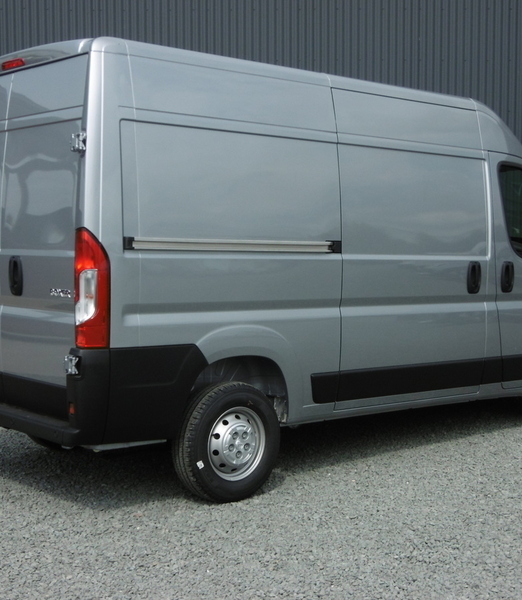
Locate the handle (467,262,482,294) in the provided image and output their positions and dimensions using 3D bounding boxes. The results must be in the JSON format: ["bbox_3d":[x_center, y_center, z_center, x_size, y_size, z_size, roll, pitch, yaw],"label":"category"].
[{"bbox_3d":[1.452,-0.152,6.737,0.115,0.219,0.050,-2,4,-40],"label":"handle"}]

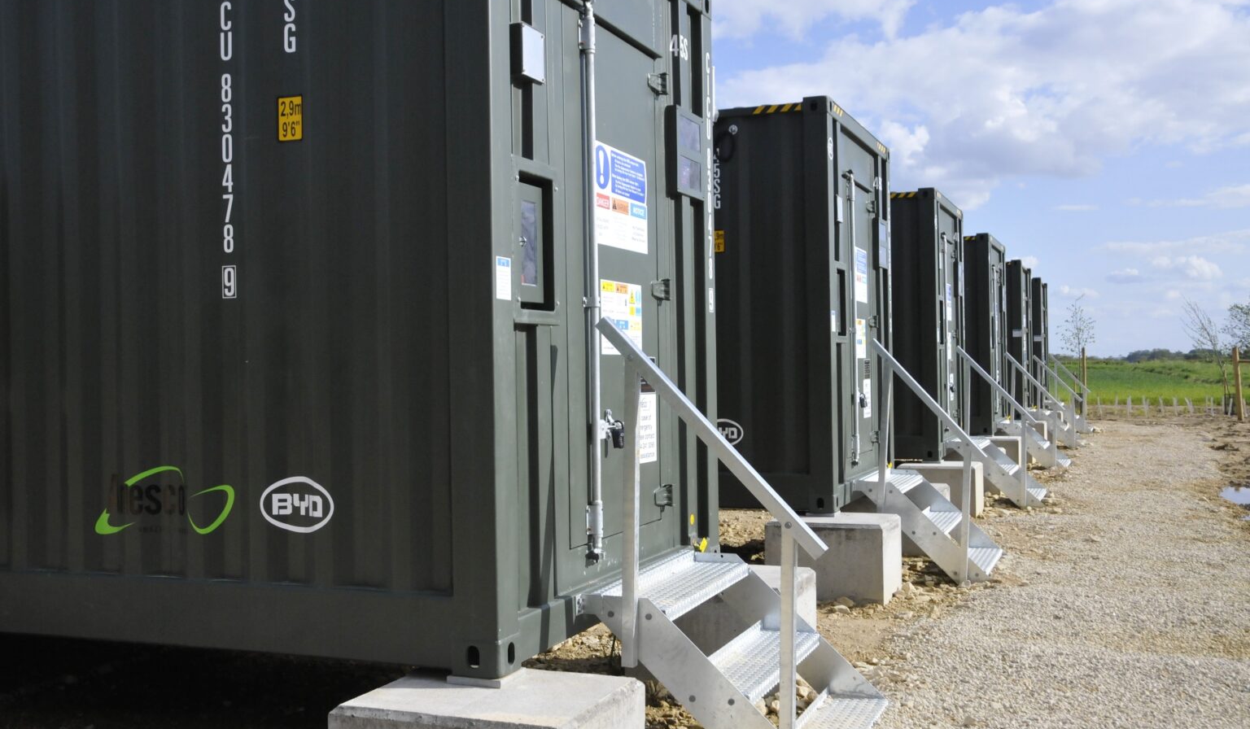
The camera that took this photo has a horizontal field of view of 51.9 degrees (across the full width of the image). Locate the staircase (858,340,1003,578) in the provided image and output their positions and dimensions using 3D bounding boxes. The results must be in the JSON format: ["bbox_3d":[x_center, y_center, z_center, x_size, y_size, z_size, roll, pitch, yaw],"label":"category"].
[{"bbox_3d":[2.317,0.692,9.739,1.000,1.755,1.120,-1,0,22],"label":"staircase"}]

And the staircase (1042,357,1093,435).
[{"bbox_3d":[9.827,0.649,28.428,1.000,1.755,1.120,-1,0,22],"label":"staircase"}]

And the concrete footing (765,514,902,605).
[{"bbox_3d":[1.437,1.317,8.809,0.800,0.505,0.700,-1,0,22],"label":"concrete footing"}]

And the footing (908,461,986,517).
[{"bbox_3d":[3.321,1.313,13.501,0.800,0.510,0.700,-1,0,22],"label":"footing"}]

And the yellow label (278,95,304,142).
[{"bbox_3d":[-1.193,-0.876,4.566,0.105,0.155,0.010,-1,0,22],"label":"yellow label"}]

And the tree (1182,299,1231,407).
[{"bbox_3d":[16.915,-0.284,37.321,1.420,3.380,1.278,-1,0,24],"label":"tree"}]

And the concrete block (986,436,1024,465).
[{"bbox_3d":[5.232,1.304,18.247,0.790,0.527,0.600,-1,0,22],"label":"concrete block"}]

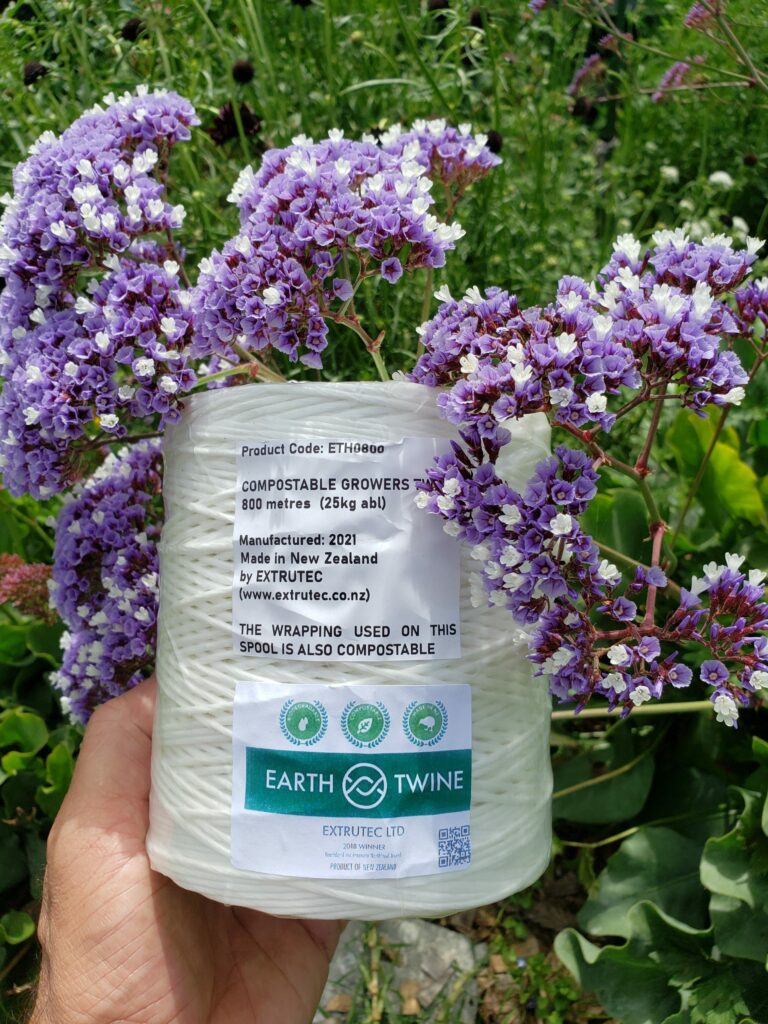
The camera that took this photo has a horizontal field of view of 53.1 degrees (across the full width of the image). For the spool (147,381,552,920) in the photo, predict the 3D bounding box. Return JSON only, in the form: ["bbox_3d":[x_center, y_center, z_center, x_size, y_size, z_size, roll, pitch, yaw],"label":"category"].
[{"bbox_3d":[-0.009,0.040,0.267,0.133,0.143,0.133,2,-5,-2],"label":"spool"}]

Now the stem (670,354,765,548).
[{"bbox_3d":[0.182,-0.033,0.420,0.006,0.122,0.006,25,12,0],"label":"stem"}]

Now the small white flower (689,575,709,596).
[{"bbox_3d":[0.127,0.030,0.310,0.009,0.009,0.007,24,24,10],"label":"small white flower"}]

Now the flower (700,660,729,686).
[{"bbox_3d":[0.132,0.065,0.308,0.011,0.011,0.008,18,-5,26],"label":"flower"}]

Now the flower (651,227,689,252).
[{"bbox_3d":[0.091,-0.087,0.245,0.011,0.009,0.009,0,22,0],"label":"flower"}]

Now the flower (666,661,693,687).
[{"bbox_3d":[0.094,0.052,0.245,0.008,0.008,0.007,-5,15,-19],"label":"flower"}]

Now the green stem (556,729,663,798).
[{"bbox_3d":[0.145,0.165,0.500,0.090,0.006,0.006,-32,0,-18],"label":"green stem"}]

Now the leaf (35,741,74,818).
[{"bbox_3d":[-0.256,0.209,0.600,0.036,0.020,0.062,-5,70,-8],"label":"leaf"}]

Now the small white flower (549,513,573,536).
[{"bbox_3d":[0.053,0.004,0.230,0.007,0.007,0.006,1,14,3],"label":"small white flower"}]

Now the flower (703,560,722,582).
[{"bbox_3d":[0.107,0.019,0.250,0.007,0.007,0.007,1,14,6],"label":"flower"}]

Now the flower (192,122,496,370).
[{"bbox_3d":[-0.016,-0.109,0.315,0.122,0.098,0.090,0,22,0],"label":"flower"}]

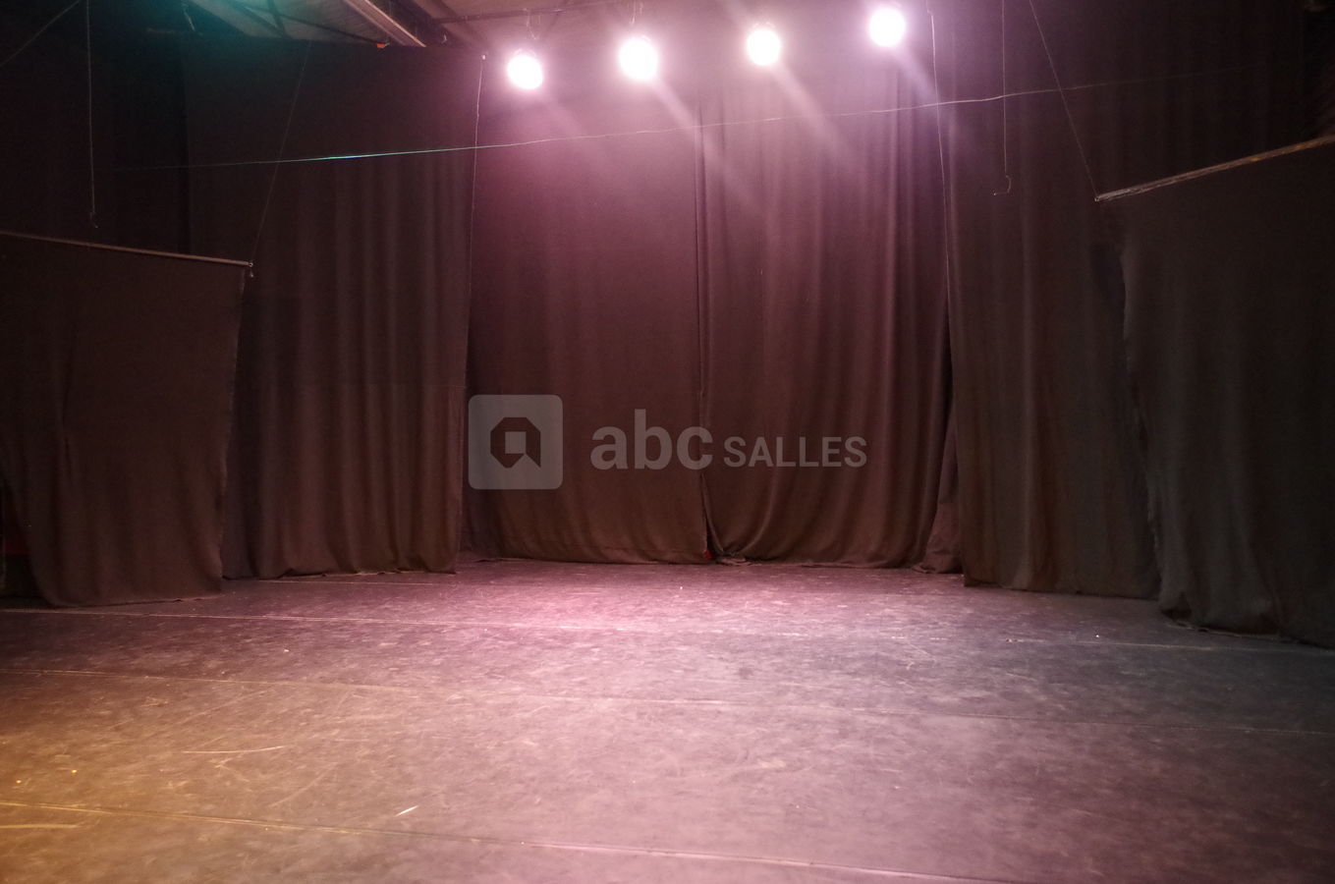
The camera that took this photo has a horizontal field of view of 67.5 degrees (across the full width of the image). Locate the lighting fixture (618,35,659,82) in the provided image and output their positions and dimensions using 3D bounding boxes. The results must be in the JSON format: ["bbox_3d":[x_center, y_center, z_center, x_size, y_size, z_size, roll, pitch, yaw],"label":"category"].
[{"bbox_3d":[-0.281,-3.697,9.600,0.350,0.390,0.380,-1,29,3],"label":"lighting fixture"}]

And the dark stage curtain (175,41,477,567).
[{"bbox_3d":[-3.600,-1.460,10.850,2.950,5.850,0.350,0,0,-11],"label":"dark stage curtain"}]

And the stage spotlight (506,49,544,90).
[{"bbox_3d":[-1.401,-3.656,9.800,0.340,0.370,0.380,-1,29,0],"label":"stage spotlight"}]

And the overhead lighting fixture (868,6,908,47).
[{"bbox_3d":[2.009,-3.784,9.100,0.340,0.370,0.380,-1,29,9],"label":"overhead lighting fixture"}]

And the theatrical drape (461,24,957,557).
[{"bbox_3d":[0.430,-1.720,11.850,5.800,6.350,0.400,0,0,9],"label":"theatrical drape"}]

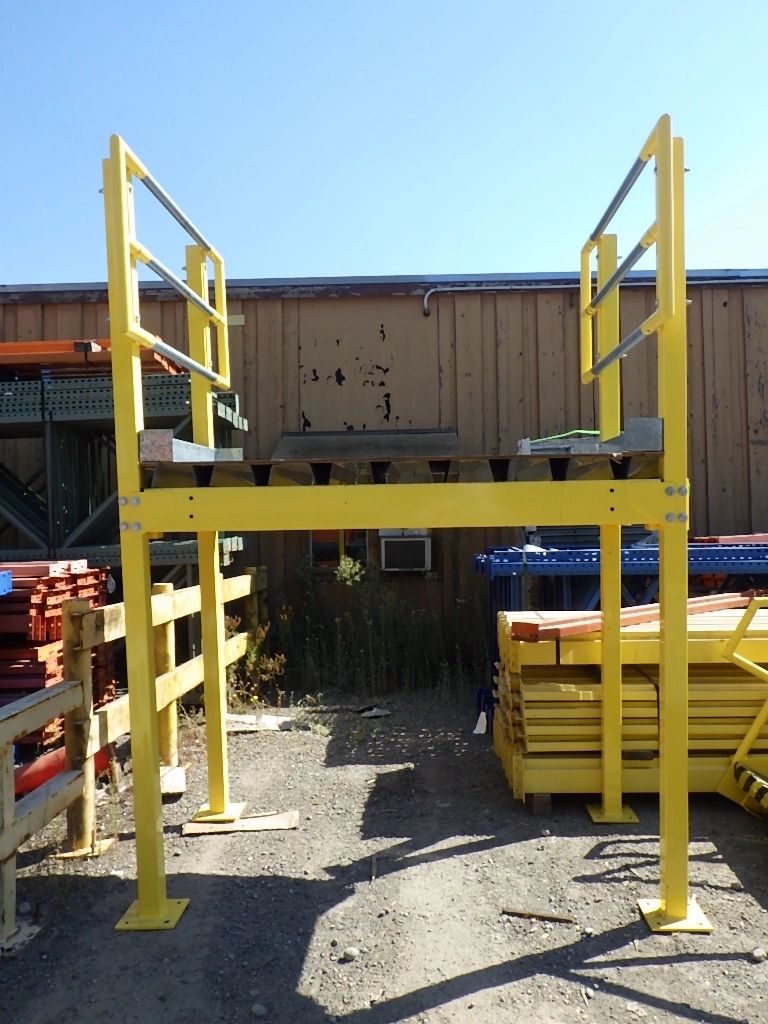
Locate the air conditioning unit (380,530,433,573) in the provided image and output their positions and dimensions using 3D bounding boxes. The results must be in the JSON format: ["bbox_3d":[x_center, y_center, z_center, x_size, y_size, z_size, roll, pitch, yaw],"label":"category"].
[{"bbox_3d":[0.197,0.355,7.250,0.435,0.310,0.360,-1,-1,0],"label":"air conditioning unit"}]

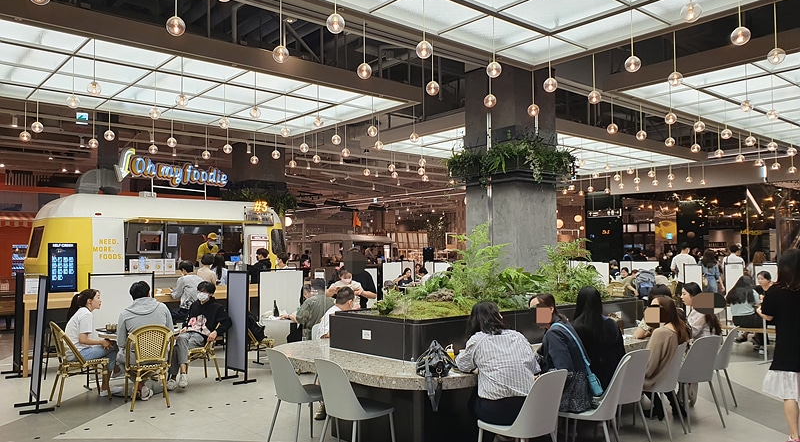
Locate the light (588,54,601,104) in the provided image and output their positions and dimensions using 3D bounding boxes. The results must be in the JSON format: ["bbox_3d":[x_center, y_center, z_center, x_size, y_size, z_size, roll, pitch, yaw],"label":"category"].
[{"bbox_3d":[1.527,-1.127,4.719,0.102,0.405,0.102,0,-3,0],"label":"light"}]

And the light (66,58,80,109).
[{"bbox_3d":[-2.650,-1.113,4.884,0.102,0.405,0.102,0,-3,0],"label":"light"}]

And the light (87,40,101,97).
[{"bbox_3d":[-2.272,-1.134,4.474,0.102,0.405,0.102,0,-3,0],"label":"light"}]

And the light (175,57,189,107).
[{"bbox_3d":[-1.673,-1.065,4.624,0.100,0.391,0.100,2,-4,-40],"label":"light"}]

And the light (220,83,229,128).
[{"bbox_3d":[-2.683,-1.756,9.195,0.162,0.703,0.162,2,-3,-40],"label":"light"}]

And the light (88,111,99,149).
[{"bbox_3d":[-5.589,-1.664,10.967,0.162,0.674,0.162,2,-3,-40],"label":"light"}]

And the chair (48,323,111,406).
[{"bbox_3d":[-3.465,1.499,6.490,0.560,0.860,0.470,2,-4,-40],"label":"chair"}]

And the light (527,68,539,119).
[{"bbox_3d":[1.823,-1.753,8.201,0.155,0.663,0.155,0,-3,0],"label":"light"}]

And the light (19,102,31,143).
[{"bbox_3d":[-3.750,-0.996,6.024,0.100,0.408,0.100,2,-4,-40],"label":"light"}]

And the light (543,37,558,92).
[{"bbox_3d":[1.728,-1.795,6.894,0.155,0.629,0.155,0,-3,0],"label":"light"}]

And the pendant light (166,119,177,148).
[{"bbox_3d":[-4.075,-1.612,10.750,0.155,0.573,0.155,2,-3,-40],"label":"pendant light"}]

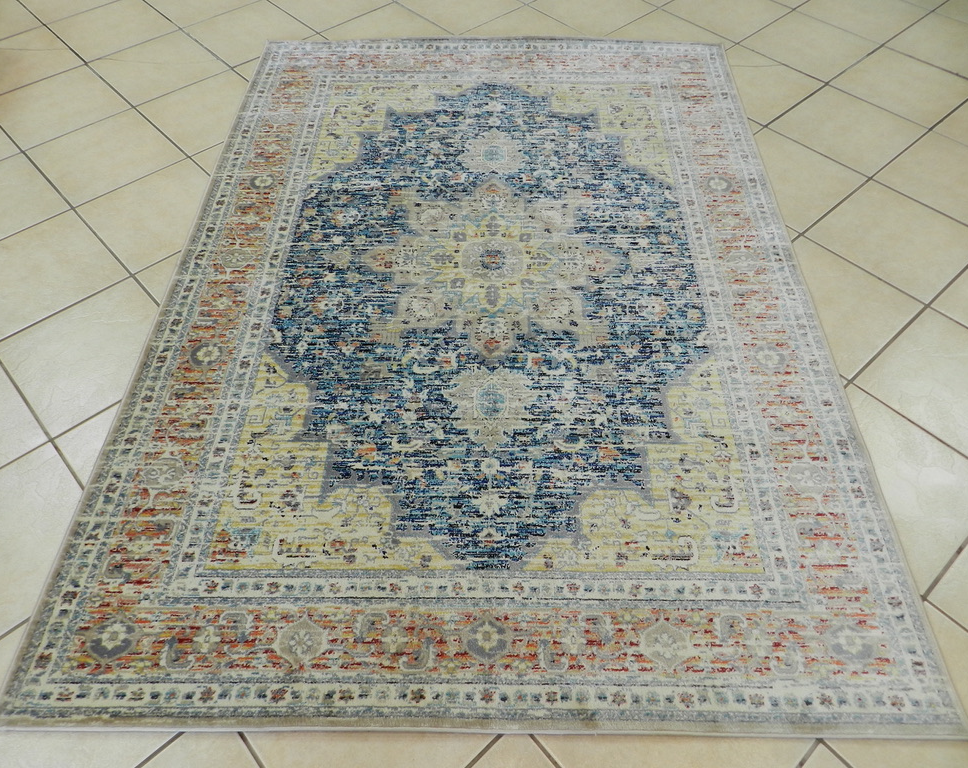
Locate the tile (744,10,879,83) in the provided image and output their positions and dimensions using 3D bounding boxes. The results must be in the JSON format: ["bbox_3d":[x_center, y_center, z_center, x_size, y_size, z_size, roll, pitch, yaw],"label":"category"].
[{"bbox_3d":[1.125,-1.168,2.352,0.338,0.010,0.338,-37,62,-23],"label":"tile"}]

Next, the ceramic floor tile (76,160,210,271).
[{"bbox_3d":[-0.870,-0.464,1.851,0.338,0.010,0.338,-37,62,-23],"label":"ceramic floor tile"}]

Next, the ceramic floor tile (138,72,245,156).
[{"bbox_3d":[-0.848,-0.852,2.130,0.338,0.010,0.338,-37,62,-23],"label":"ceramic floor tile"}]

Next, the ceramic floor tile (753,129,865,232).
[{"bbox_3d":[0.847,-0.584,1.933,0.338,0.010,0.338,-37,62,-23],"label":"ceramic floor tile"}]

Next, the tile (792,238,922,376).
[{"bbox_3d":[0.825,-0.196,1.655,0.338,0.010,0.338,-37,62,-23],"label":"tile"}]

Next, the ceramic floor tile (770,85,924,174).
[{"bbox_3d":[1.103,-0.772,2.067,0.338,0.010,0.338,-37,62,-23],"label":"ceramic floor tile"}]

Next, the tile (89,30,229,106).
[{"bbox_3d":[-1.085,-1.059,2.279,0.338,0.010,0.338,-37,62,-23],"label":"tile"}]

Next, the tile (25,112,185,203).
[{"bbox_3d":[-1.108,-0.669,2.000,0.338,0.010,0.338,-37,62,-23],"label":"tile"}]

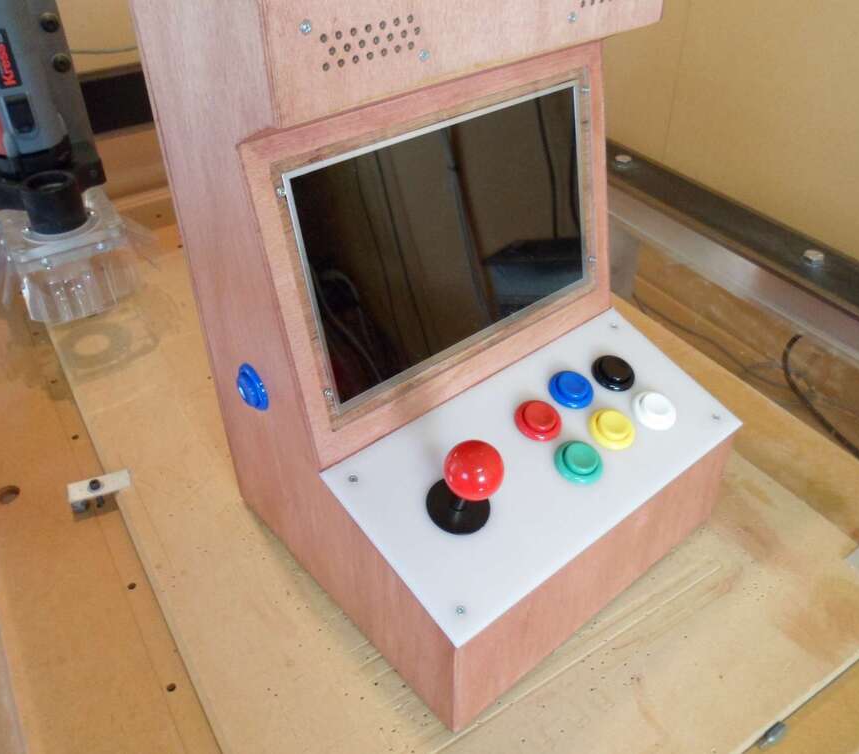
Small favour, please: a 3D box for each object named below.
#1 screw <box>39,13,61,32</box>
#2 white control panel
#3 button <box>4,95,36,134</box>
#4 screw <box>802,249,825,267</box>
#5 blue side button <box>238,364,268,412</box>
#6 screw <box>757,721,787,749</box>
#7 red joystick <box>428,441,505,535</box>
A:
[{"bbox_3d":[-0.356,-0.333,0.708,0.017,0.017,0.011,-21,42,-24],"label":"screw"},{"bbox_3d":[0.082,0.048,0.514,0.287,0.004,0.132,-28,62,-31],"label":"white control panel"},{"bbox_3d":[-0.364,-0.233,0.669,0.018,0.032,0.008,-21,42,-24],"label":"button"},{"bbox_3d":[0.350,-0.108,0.687,0.018,0.008,0.018,-21,42,-24],"label":"screw"},{"bbox_3d":[-0.116,0.008,0.487,0.009,0.035,0.035,-28,46,-31],"label":"blue side button"},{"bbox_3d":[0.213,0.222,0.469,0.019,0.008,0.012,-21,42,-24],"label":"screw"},{"bbox_3d":[0.023,0.062,0.448,0.040,0.058,0.040,7,50,-8],"label":"red joystick"}]

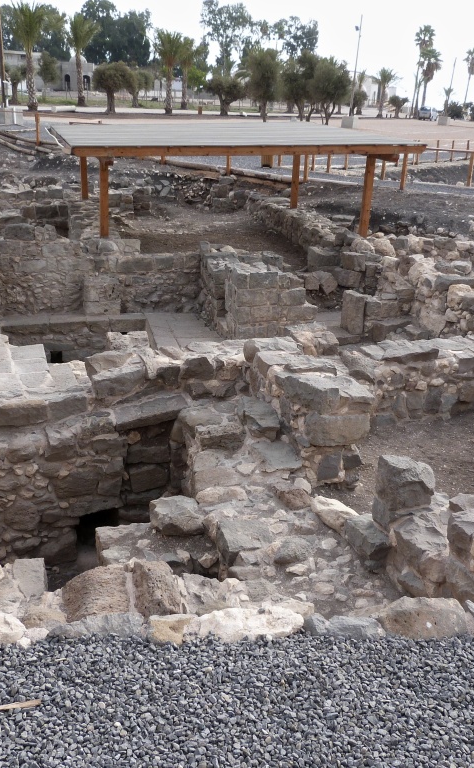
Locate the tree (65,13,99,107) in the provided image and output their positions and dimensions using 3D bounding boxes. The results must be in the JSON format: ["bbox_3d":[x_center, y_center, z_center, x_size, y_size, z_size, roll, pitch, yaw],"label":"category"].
[{"bbox_3d":[-14.537,-30.004,68.573,2.900,8.000,2.900,1,21,0],"label":"tree"}]

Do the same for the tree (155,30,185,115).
[{"bbox_3d":[-5.036,-23.589,56.000,2.300,6.100,2.300,2,21,0],"label":"tree"}]

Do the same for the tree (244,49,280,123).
[{"bbox_3d":[1.653,-19.035,47.000,2.400,4.700,2.400,2,21,0],"label":"tree"}]

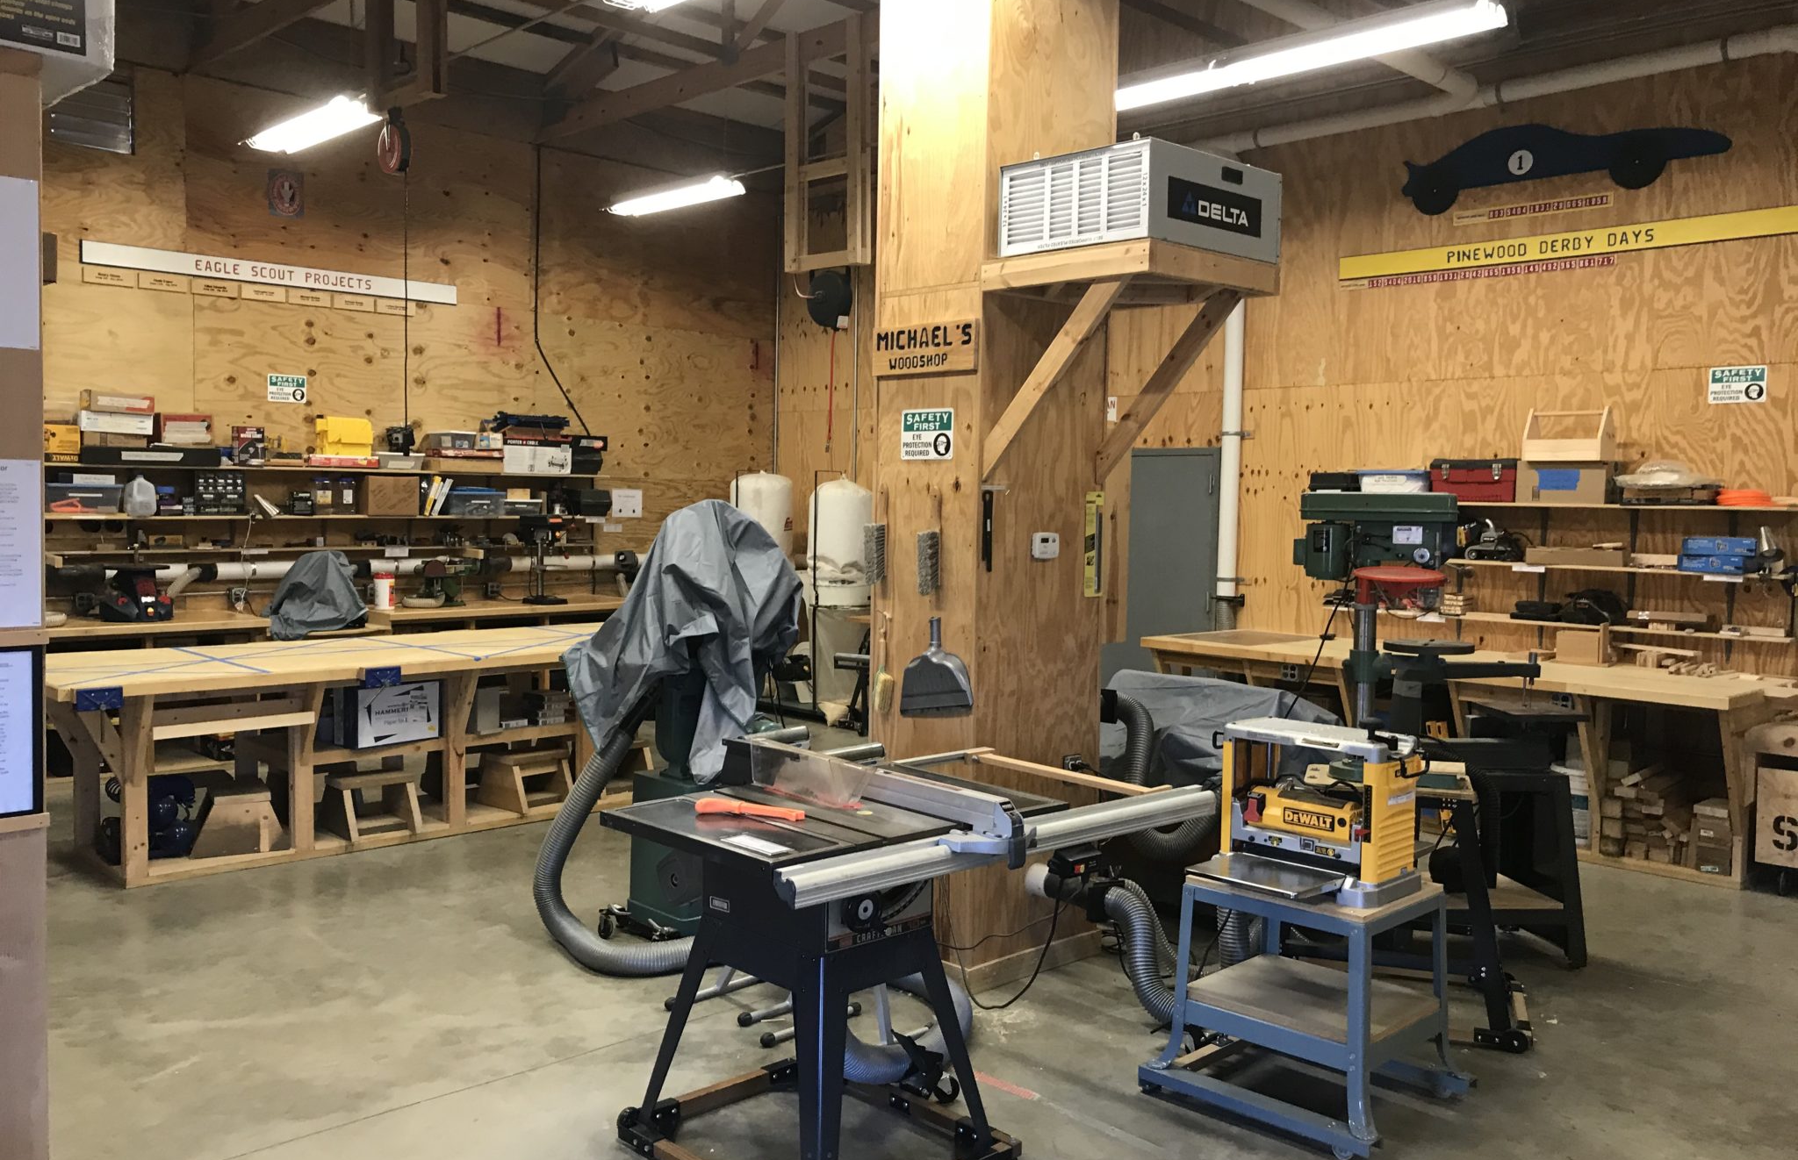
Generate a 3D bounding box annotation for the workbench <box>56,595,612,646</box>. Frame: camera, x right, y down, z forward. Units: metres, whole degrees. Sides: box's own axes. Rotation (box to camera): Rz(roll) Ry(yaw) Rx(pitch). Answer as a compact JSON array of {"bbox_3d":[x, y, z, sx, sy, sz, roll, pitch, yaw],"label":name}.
[{"bbox_3d":[-3.696,0.656,9.822,4.300,0.910,0.690,-2,5,-44],"label":"workbench"}]

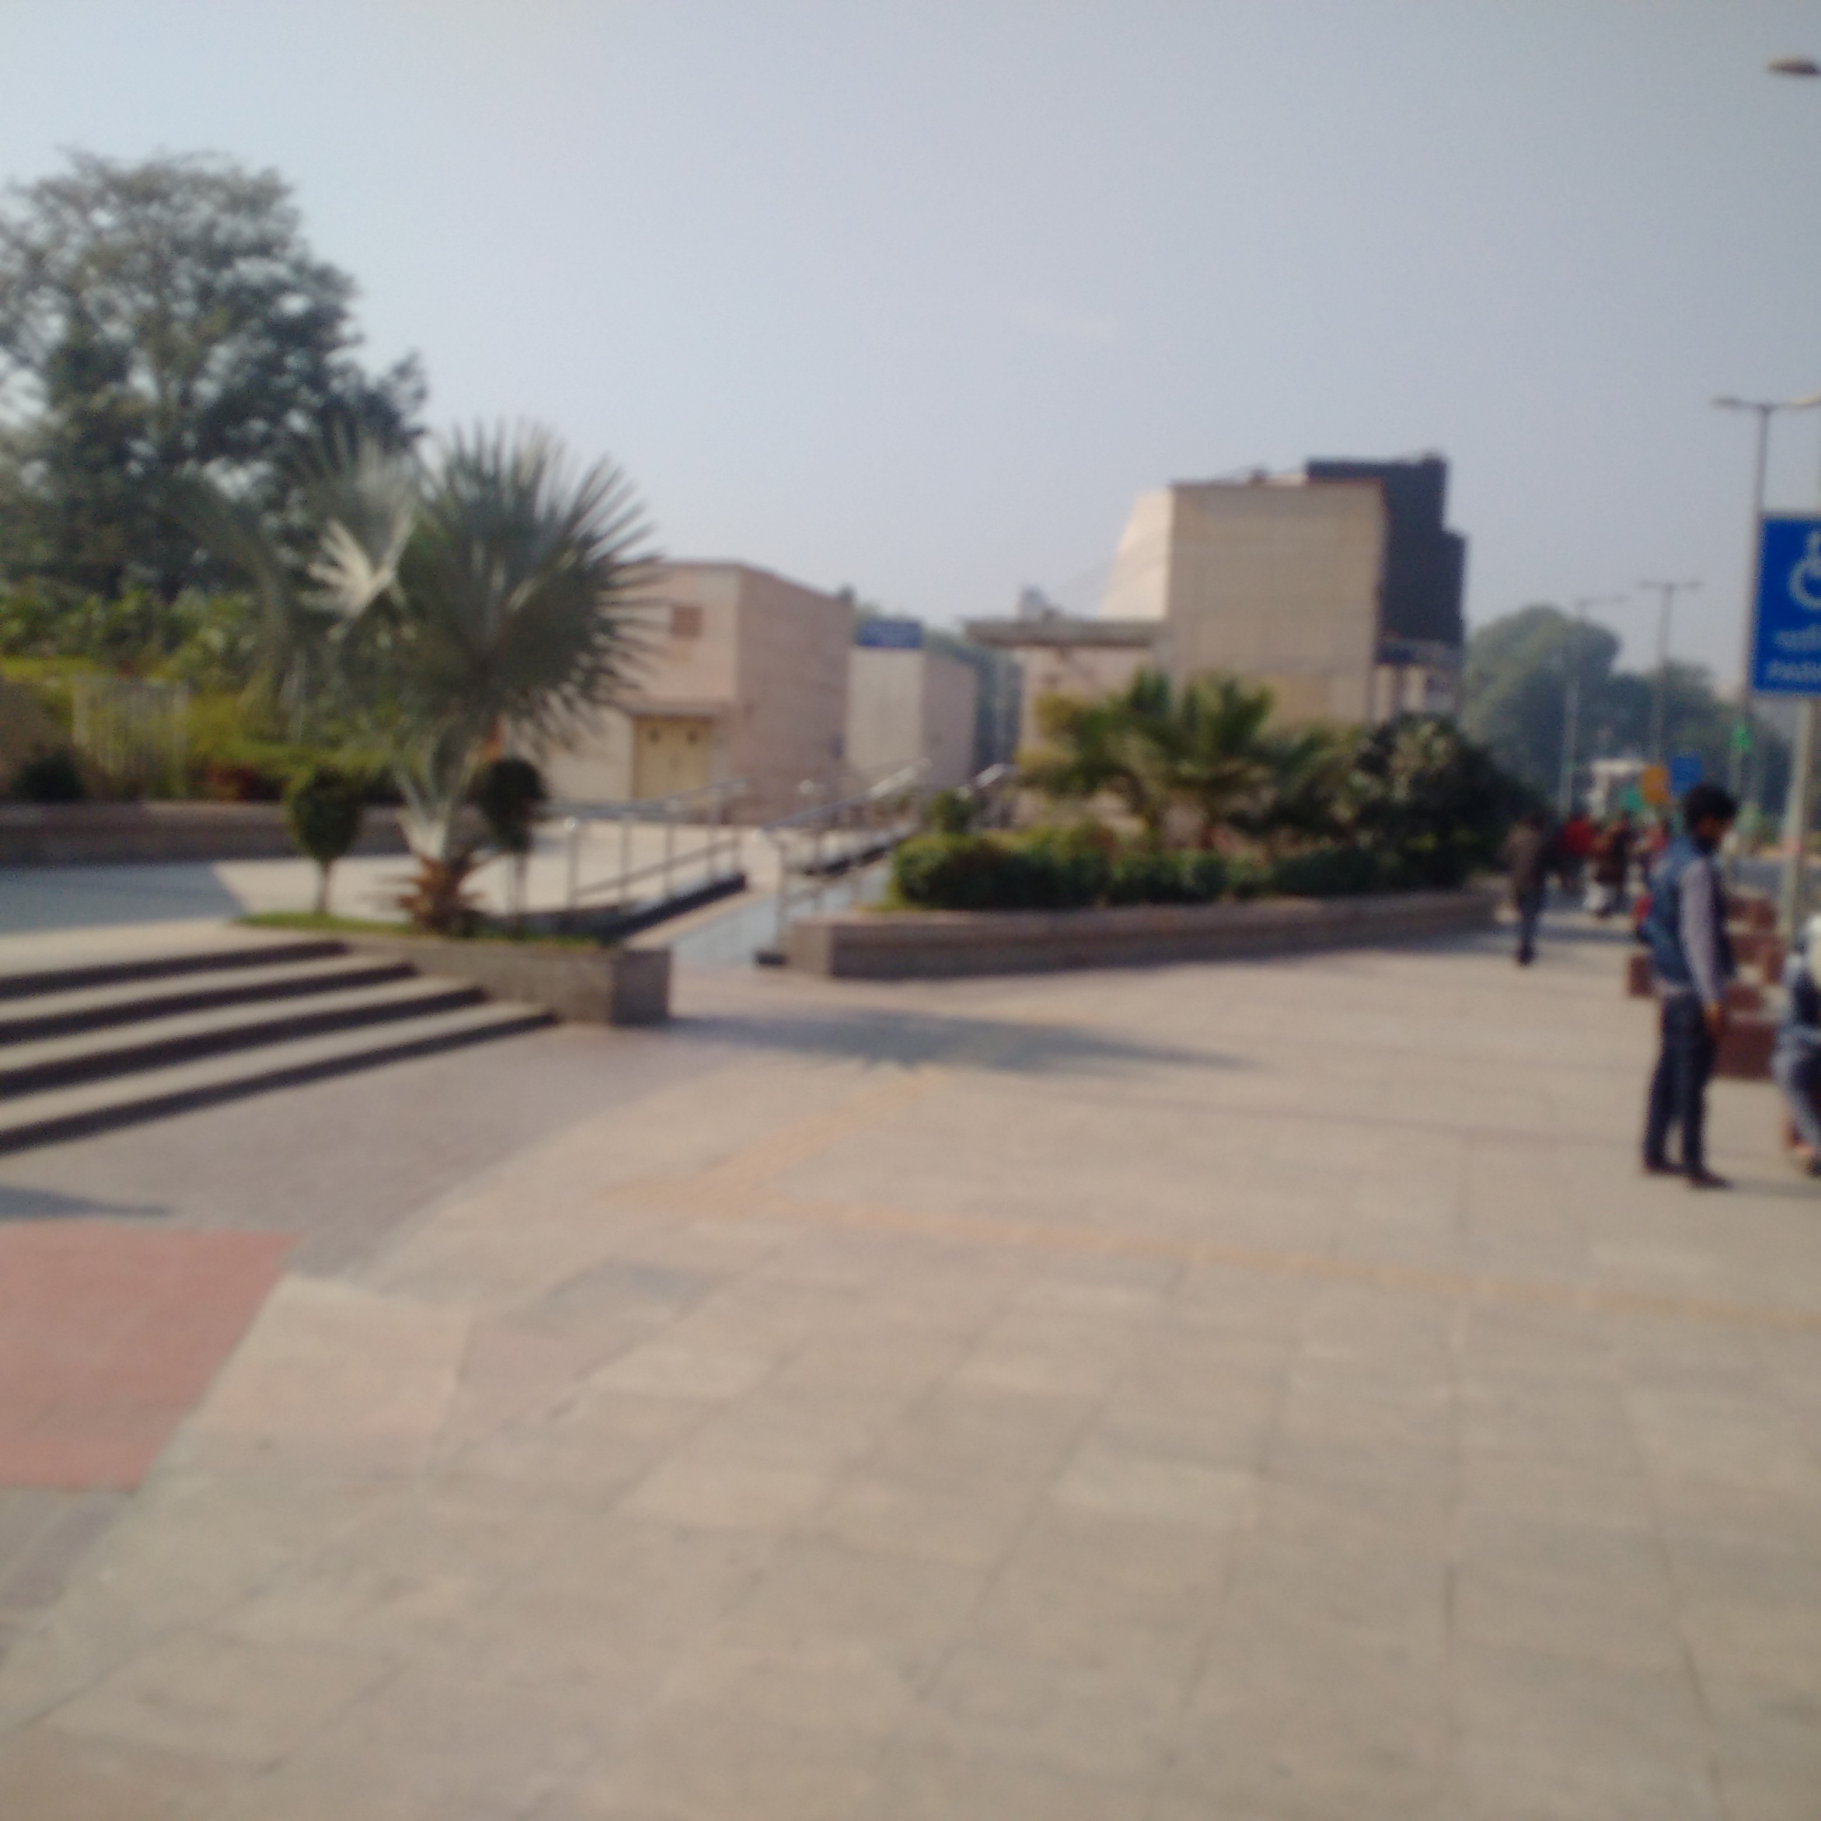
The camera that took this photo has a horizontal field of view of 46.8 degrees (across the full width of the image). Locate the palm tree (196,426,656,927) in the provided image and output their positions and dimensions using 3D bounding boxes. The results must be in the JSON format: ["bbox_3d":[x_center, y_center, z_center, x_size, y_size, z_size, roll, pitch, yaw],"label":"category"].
[{"bbox_3d":[-3.085,-1.508,13.400,2.750,3.100,2.600,4,4,15],"label":"palm tree"}]

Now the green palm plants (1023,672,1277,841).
[{"bbox_3d":[3.285,-1.692,28.500,3.200,3.000,3.200,1,3,0],"label":"green palm plants"}]

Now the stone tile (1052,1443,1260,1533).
[{"bbox_3d":[0.556,1.304,4.736,0.420,0.030,0.450,4,4,15],"label":"stone tile"}]

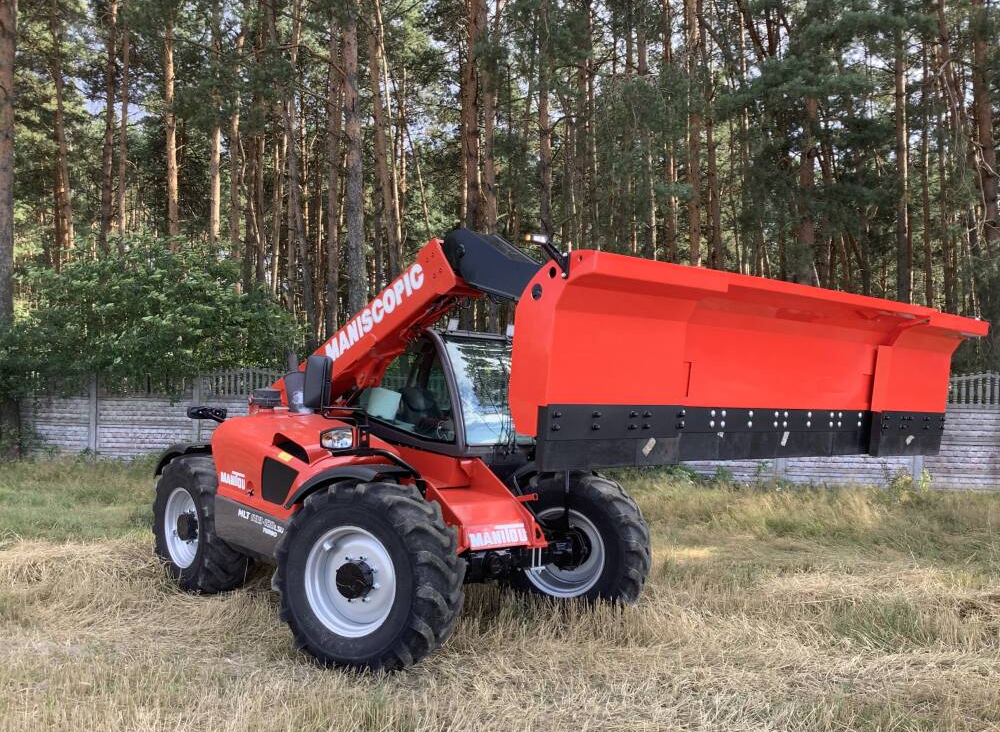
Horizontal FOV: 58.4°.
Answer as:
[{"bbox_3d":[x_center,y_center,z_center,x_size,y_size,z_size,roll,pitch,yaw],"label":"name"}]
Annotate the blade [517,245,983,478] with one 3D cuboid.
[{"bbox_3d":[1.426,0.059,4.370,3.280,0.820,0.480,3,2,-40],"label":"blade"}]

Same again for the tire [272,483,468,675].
[{"bbox_3d":[-0.840,1.343,5.740,1.210,1.200,0.460,-1,-3,25],"label":"tire"}]

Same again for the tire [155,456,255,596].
[{"bbox_3d":[-2.634,1.420,7.974,0.460,1.200,1.210,3,-4,-43],"label":"tire"}]

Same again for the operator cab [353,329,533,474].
[{"bbox_3d":[-0.430,0.388,7.896,0.950,1.340,1.620,2,-4,-39],"label":"operator cab"}]

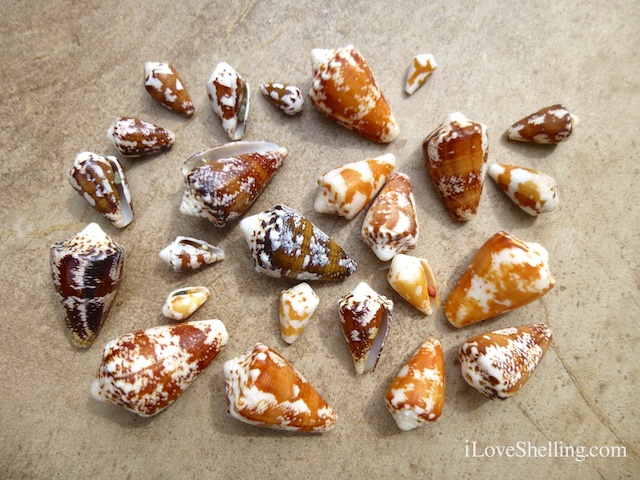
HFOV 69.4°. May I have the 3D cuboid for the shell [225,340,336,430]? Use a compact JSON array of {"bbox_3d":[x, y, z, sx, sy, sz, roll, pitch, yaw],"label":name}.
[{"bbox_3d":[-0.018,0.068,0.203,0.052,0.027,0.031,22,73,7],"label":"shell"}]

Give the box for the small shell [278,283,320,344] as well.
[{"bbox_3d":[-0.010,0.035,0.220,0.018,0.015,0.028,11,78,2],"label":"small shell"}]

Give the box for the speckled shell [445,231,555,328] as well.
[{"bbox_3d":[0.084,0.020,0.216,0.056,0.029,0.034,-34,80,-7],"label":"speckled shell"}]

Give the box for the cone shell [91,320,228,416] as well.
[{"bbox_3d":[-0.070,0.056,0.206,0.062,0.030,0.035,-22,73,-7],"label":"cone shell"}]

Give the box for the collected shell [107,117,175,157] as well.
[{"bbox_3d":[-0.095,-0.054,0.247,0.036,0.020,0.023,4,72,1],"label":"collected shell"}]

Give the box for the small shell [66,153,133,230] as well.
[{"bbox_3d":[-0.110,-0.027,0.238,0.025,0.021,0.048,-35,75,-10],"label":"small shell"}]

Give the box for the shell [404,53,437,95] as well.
[{"bbox_3d":[0.043,-0.071,0.197,0.010,0.009,0.021,28,75,8],"label":"shell"}]

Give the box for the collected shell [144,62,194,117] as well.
[{"bbox_3d":[-0.063,-0.064,0.193,0.014,0.013,0.031,-38,77,-11],"label":"collected shell"}]

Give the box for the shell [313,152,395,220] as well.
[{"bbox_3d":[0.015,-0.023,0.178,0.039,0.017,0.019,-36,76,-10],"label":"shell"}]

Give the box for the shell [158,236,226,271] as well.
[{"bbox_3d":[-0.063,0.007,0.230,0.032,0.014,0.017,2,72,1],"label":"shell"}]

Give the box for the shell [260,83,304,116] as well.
[{"bbox_3d":[-0.016,-0.060,0.193,0.021,0.011,0.012,31,75,9],"label":"shell"}]

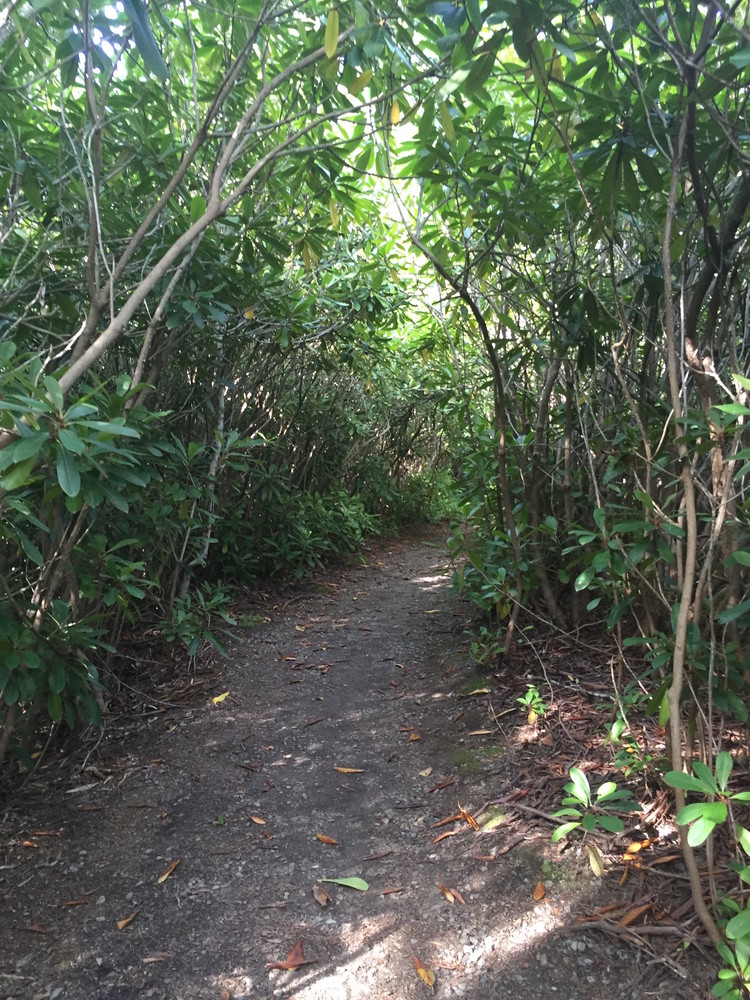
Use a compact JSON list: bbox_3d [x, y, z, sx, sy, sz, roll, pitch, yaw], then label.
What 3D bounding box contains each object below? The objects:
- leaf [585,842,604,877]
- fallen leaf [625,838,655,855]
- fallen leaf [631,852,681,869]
[{"bbox_3d":[0.767,1.256,2.930,0.036,0.060,0.120,-1,3,-12],"label":"leaf"},{"bbox_3d":[0.947,1.240,3.000,0.105,0.025,0.042,-2,3,-27],"label":"fallen leaf"},{"bbox_3d":[0.971,1.247,2.900,0.165,0.020,0.042,-1,3,-18],"label":"fallen leaf"}]

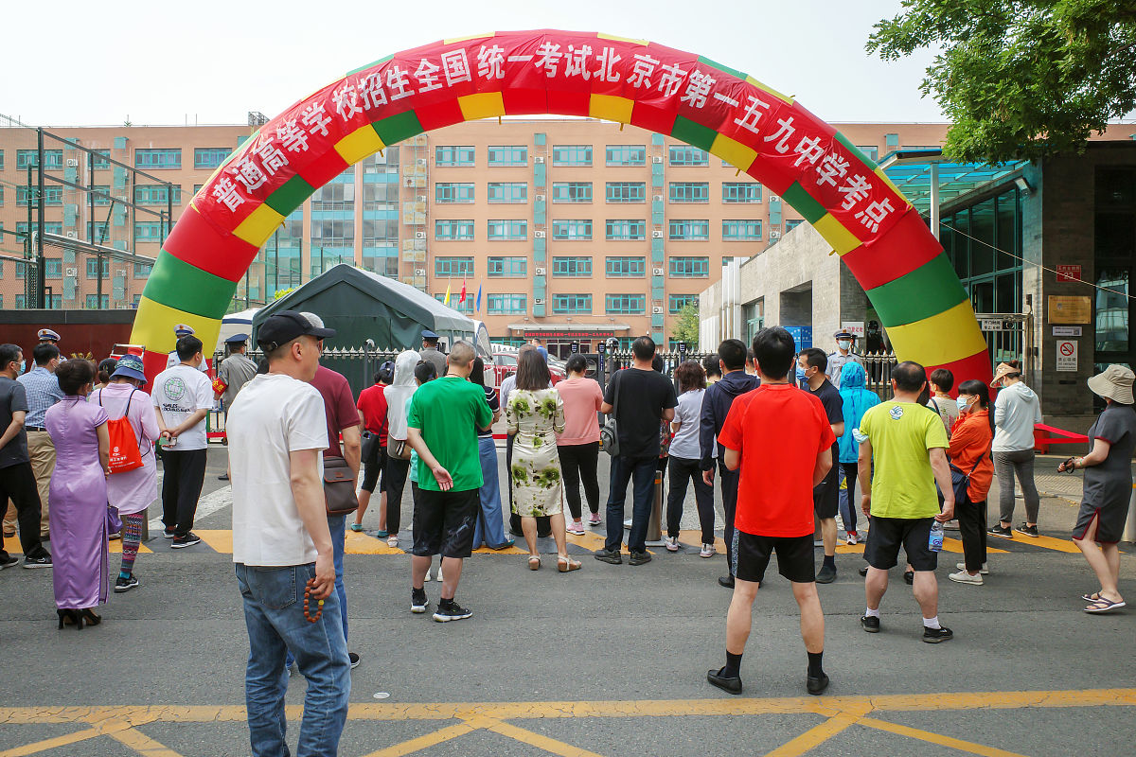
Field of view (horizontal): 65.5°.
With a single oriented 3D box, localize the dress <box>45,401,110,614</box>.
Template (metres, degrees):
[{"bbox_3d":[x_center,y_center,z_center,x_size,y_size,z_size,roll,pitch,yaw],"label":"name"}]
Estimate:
[{"bbox_3d":[-2.942,0.741,5.262,0.390,1.276,0.290,0,2,5],"label":"dress"}]

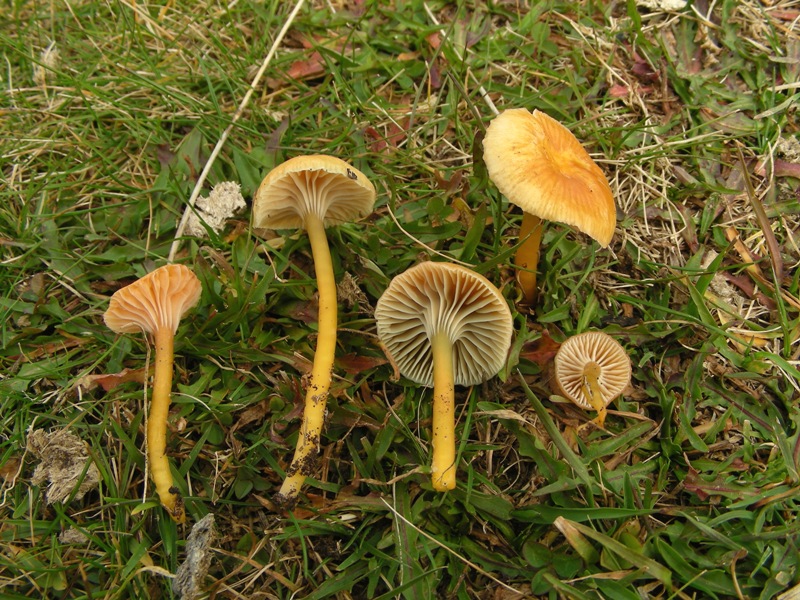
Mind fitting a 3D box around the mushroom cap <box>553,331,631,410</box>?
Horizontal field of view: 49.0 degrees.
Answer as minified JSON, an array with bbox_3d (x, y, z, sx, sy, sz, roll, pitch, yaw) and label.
[{"bbox_3d":[0.056,0.020,0.258,0.023,0.010,0.023,0,94,12],"label":"mushroom cap"}]

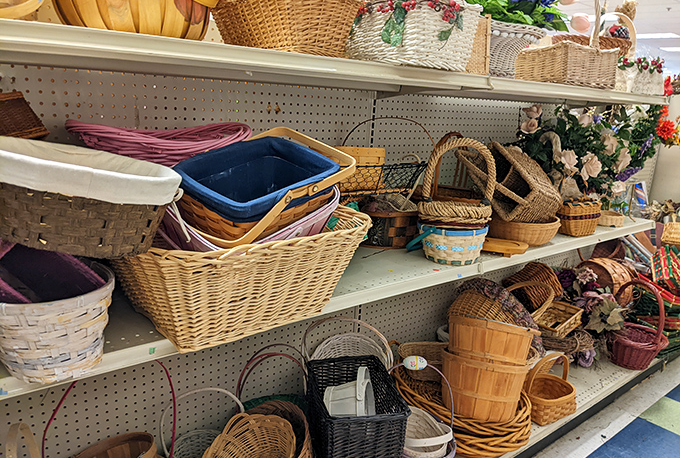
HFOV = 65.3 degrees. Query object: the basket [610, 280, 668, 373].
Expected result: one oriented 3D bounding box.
[{"bbox_3d":[1.345,0.426,2.396,0.250,0.386,0.250,-1,15,-18],"label":"basket"}]

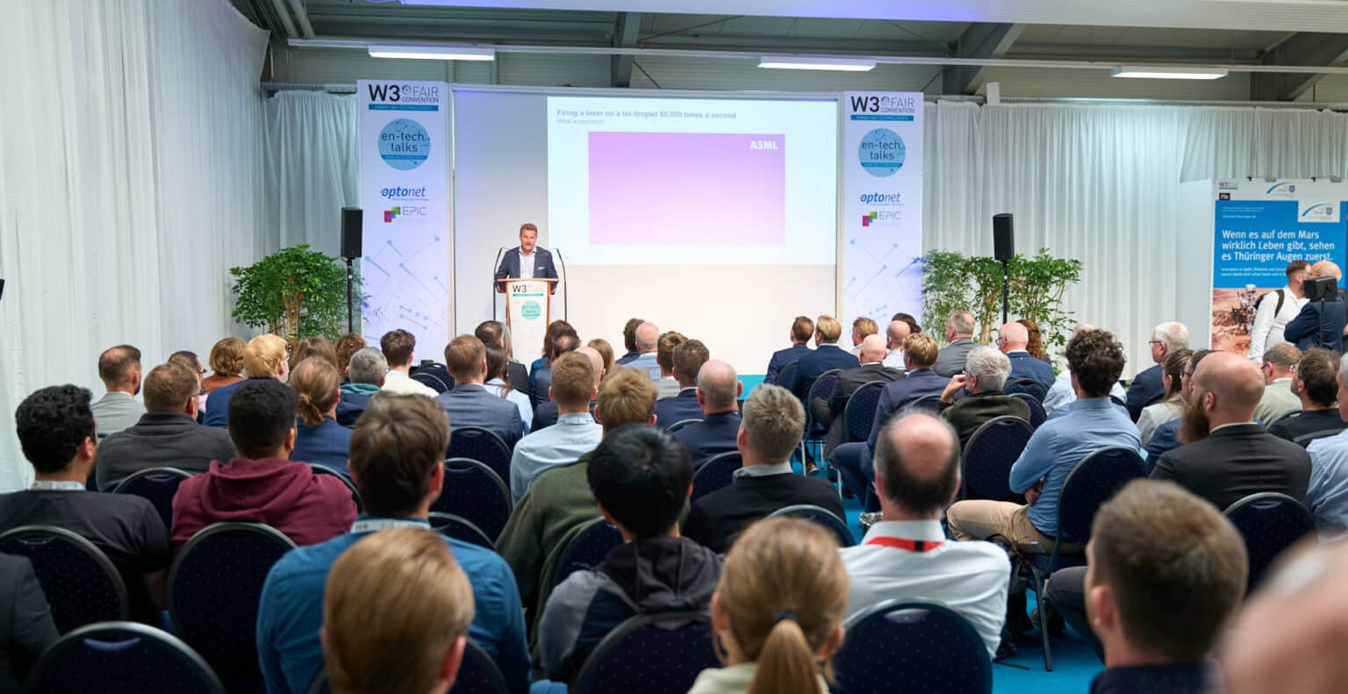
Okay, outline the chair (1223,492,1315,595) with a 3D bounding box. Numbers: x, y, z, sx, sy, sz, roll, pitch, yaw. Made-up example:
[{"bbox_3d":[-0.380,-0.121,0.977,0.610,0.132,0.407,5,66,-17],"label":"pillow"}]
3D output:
[{"bbox_3d":[1.871,0.895,3.931,0.440,0.885,0.550,-1,3,-16],"label":"chair"}]

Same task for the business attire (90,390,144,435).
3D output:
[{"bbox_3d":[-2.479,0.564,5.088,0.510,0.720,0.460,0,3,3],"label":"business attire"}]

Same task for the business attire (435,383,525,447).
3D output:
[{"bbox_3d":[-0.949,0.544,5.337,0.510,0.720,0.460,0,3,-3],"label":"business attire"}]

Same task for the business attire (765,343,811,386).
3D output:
[{"bbox_3d":[1.092,0.254,10.032,0.540,0.620,0.400,-1,4,-18],"label":"business attire"}]

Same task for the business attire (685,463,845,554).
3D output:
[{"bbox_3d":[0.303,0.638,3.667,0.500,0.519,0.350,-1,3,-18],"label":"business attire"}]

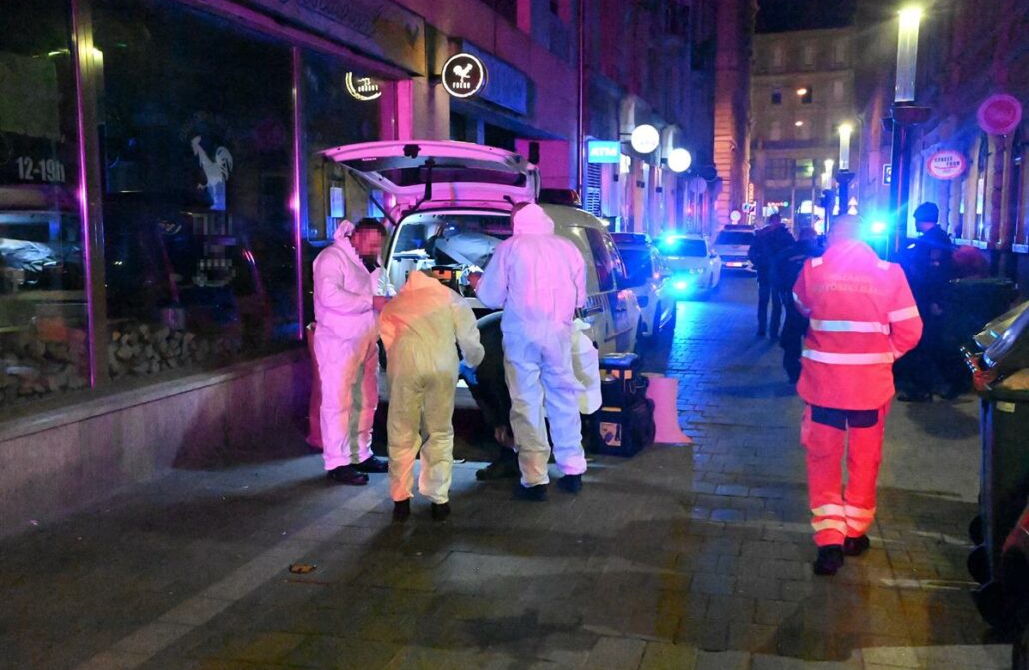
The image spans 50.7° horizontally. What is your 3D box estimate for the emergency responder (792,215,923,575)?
[{"bbox_3d":[1.660,0.255,5.290,0.660,1.740,0.450,2,6,14],"label":"emergency responder"}]

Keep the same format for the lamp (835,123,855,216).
[{"bbox_3d":[9.517,-3.833,31.267,0.500,4.500,0.500,2,6,15],"label":"lamp"}]

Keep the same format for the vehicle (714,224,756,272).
[{"bbox_3d":[8.084,-3.109,38.335,1.850,1.600,4.500,2,6,15],"label":"vehicle"}]

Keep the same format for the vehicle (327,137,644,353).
[{"bbox_3d":[0.036,-0.396,9.567,1.820,2.150,5.000,2,6,15],"label":"vehicle"}]

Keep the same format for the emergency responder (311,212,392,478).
[{"bbox_3d":[-1.055,0.090,7.062,0.500,1.700,0.550,2,6,15],"label":"emergency responder"}]

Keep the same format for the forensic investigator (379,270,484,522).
[{"bbox_3d":[-0.495,0.312,6.378,0.600,1.400,0.700,1,6,7],"label":"forensic investigator"}]

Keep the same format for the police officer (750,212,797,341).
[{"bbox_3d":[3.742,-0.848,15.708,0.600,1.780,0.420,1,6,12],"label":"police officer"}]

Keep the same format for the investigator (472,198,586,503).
[{"bbox_3d":[0.090,0.082,6.657,0.680,1.800,0.550,-1,6,-7],"label":"investigator"}]

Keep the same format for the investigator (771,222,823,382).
[{"bbox_3d":[2.931,-0.340,11.111,0.550,1.720,0.450,5,8,40],"label":"investigator"}]

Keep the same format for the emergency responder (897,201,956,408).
[{"bbox_3d":[3.842,-0.306,10.154,0.500,1.850,0.550,3,7,25],"label":"emergency responder"}]

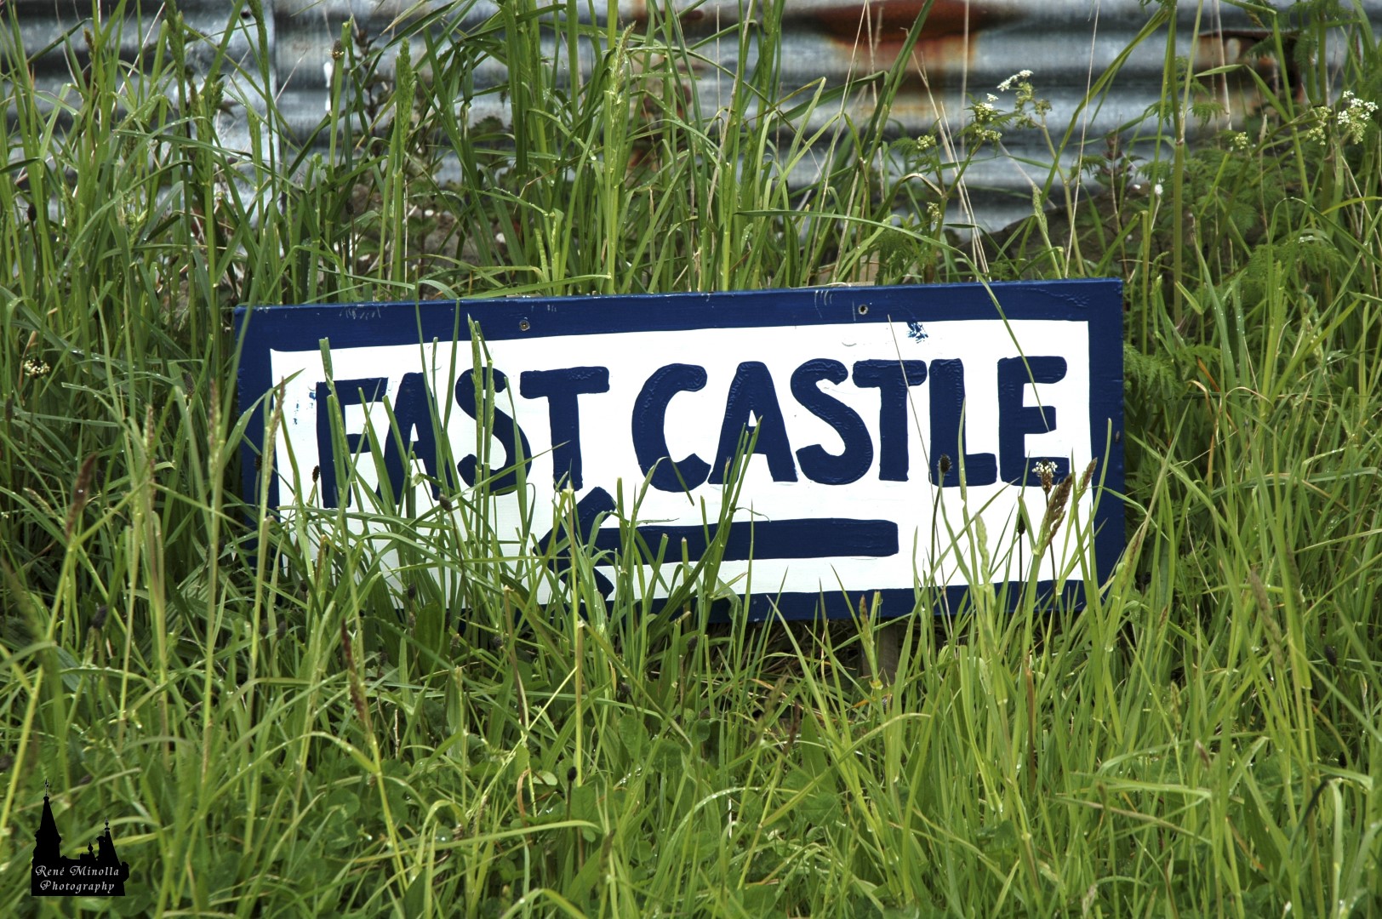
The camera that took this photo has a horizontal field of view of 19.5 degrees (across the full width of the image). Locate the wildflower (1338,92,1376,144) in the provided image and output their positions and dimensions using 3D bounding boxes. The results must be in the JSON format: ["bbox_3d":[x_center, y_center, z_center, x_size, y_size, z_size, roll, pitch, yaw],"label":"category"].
[{"bbox_3d":[0.781,-0.401,4.720,0.047,0.058,0.046,0,11,0],"label":"wildflower"}]

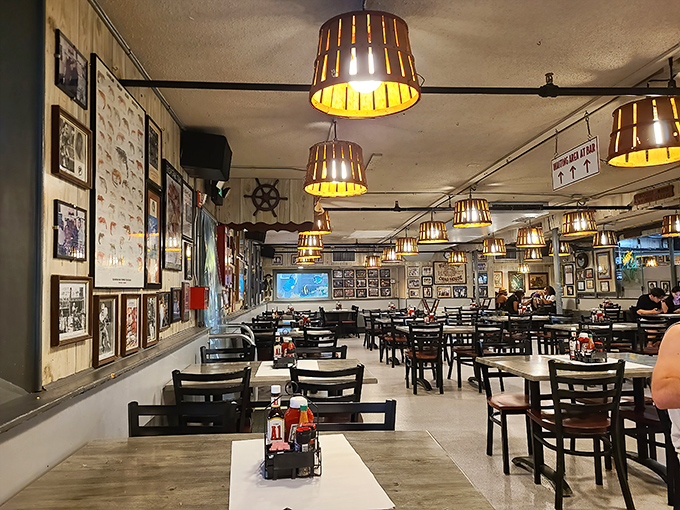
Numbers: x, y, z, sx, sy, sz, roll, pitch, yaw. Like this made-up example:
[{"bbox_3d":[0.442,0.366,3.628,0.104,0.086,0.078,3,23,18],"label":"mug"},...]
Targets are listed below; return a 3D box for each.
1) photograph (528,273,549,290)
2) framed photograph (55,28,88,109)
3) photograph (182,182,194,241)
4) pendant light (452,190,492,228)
[{"bbox_3d":[5.813,0.780,14.918,0.550,0.470,0.030,-1,-4,-5],"label":"photograph"},{"bbox_3d":[-1.137,-0.773,2.166,0.015,0.229,0.280,0,-4,-5],"label":"framed photograph"},{"bbox_3d":[-1.272,-0.355,4.283,0.030,0.485,0.440,-1,-4,-5],"label":"photograph"},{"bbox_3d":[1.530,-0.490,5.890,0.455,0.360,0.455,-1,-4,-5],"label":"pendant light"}]

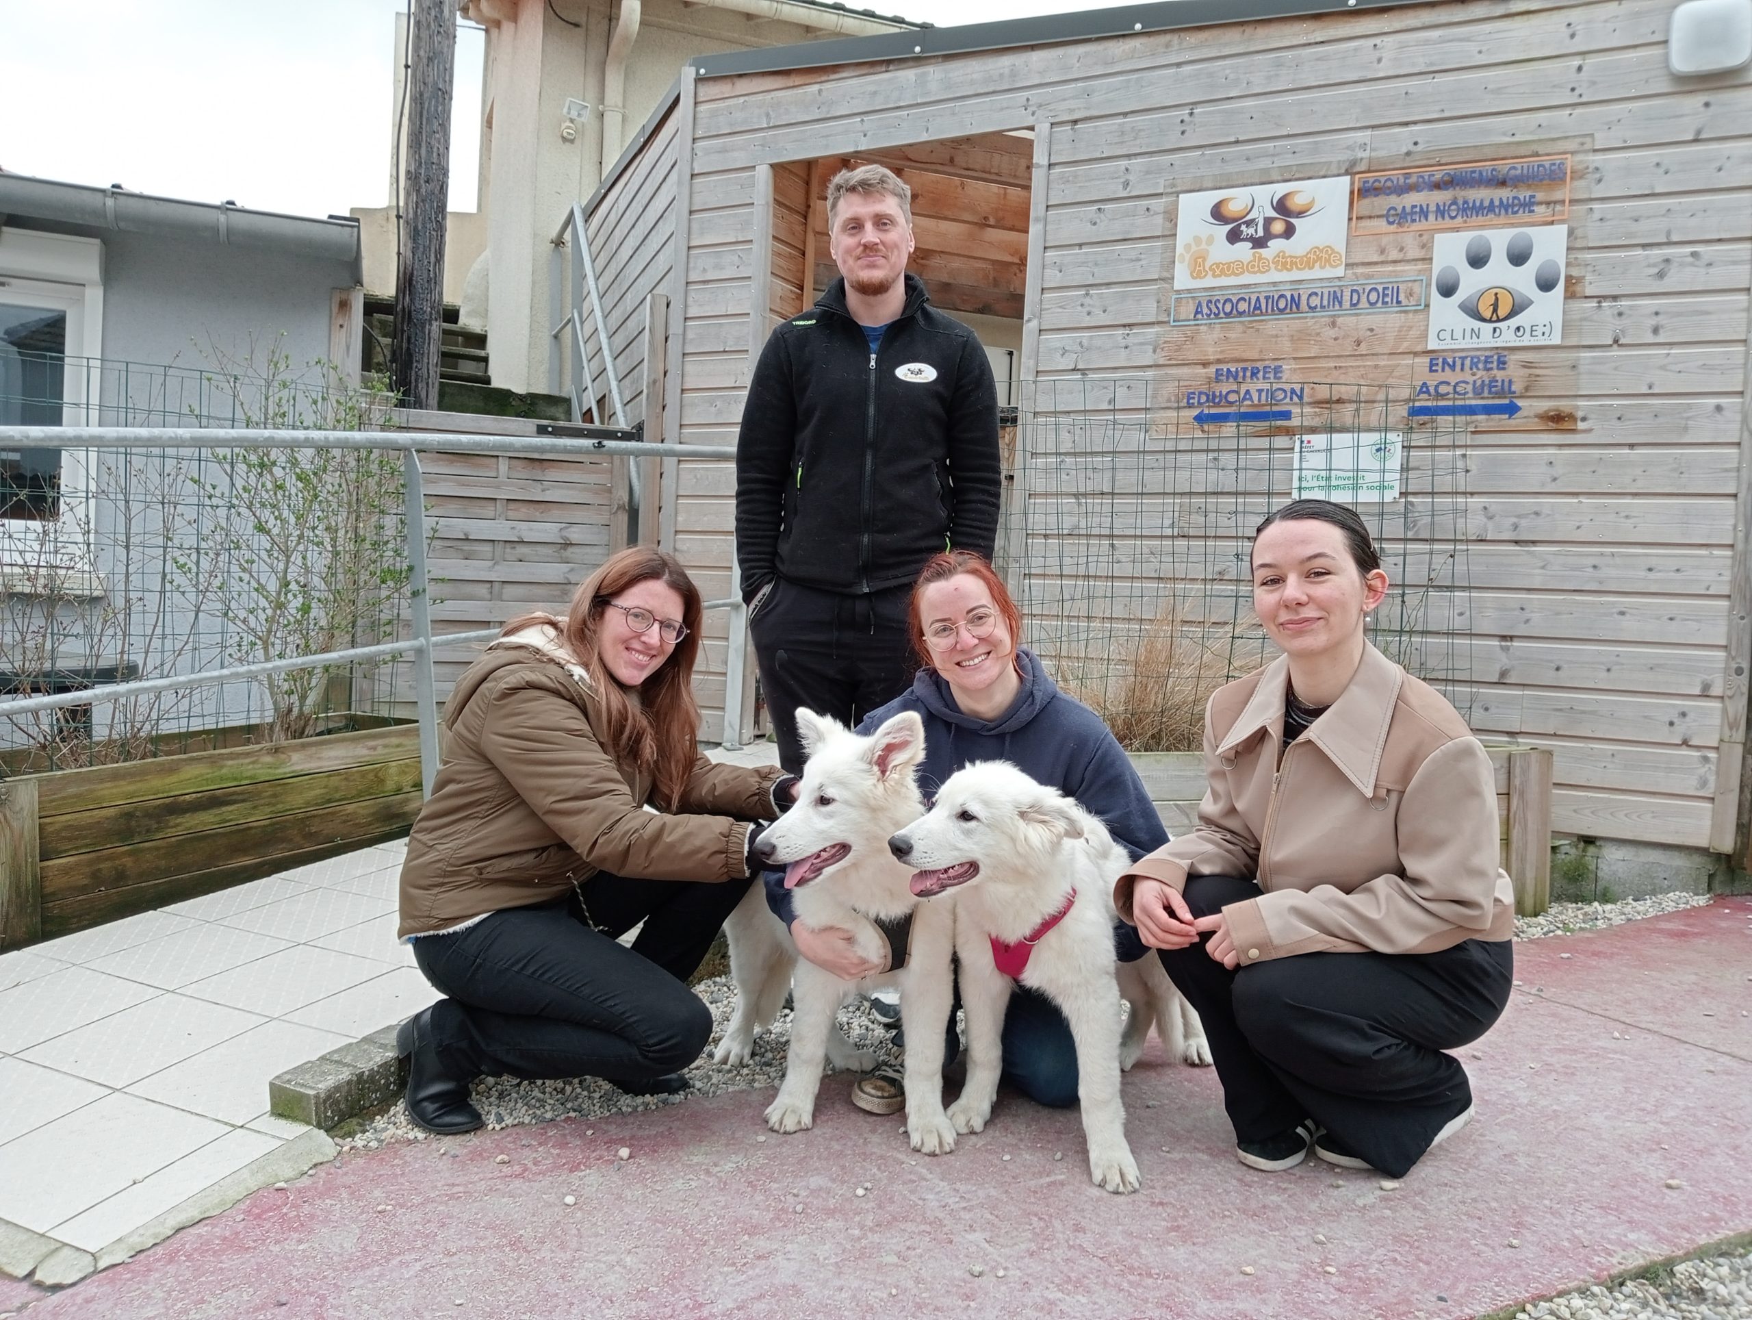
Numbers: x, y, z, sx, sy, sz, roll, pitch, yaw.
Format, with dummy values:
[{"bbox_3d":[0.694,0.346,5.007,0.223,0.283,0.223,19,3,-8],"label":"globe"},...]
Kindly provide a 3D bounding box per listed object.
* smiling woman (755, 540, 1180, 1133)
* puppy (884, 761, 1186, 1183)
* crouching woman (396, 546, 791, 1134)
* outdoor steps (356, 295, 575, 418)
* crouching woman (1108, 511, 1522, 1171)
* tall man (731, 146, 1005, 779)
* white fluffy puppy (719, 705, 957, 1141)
[{"bbox_3d":[0.155,0.280,2.450,0.620,0.920,0.660,3,2,3],"label":"smiling woman"},{"bbox_3d":[0.300,0.446,2.250,0.360,0.595,0.760,4,2,27],"label":"puppy"},{"bbox_3d":[-0.450,0.285,2.290,0.670,0.935,0.490,4,2,18],"label":"crouching woman"},{"bbox_3d":[-2.450,-1.803,8.400,1.100,0.930,1.200,2,2,-19],"label":"outdoor steps"},{"bbox_3d":[0.670,0.264,2.130,0.490,0.985,0.640,5,2,43],"label":"crouching woman"},{"bbox_3d":[-0.030,-0.156,3.000,0.560,1.780,0.340,3,2,-1],"label":"tall man"},{"bbox_3d":[-0.060,0.410,2.410,0.380,0.670,0.660,3,2,-6],"label":"white fluffy puppy"}]

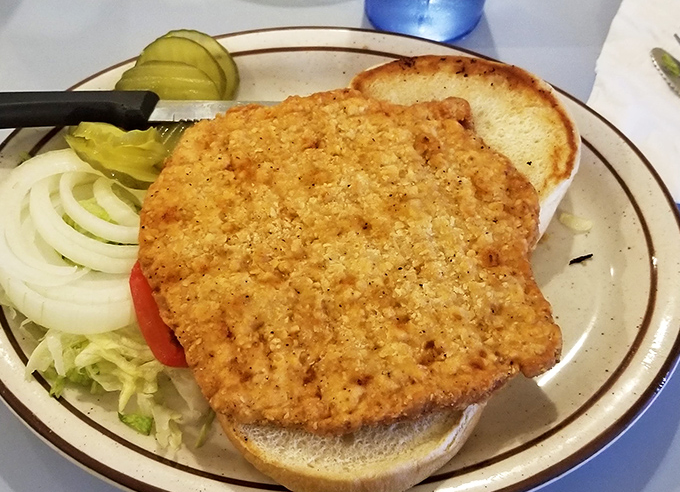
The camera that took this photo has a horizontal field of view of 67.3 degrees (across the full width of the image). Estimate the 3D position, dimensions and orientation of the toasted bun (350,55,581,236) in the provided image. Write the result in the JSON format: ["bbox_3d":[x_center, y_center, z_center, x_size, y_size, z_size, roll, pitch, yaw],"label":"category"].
[{"bbox_3d":[0.057,-0.048,0.255,0.112,0.030,0.112,0,58,0],"label":"toasted bun"}]

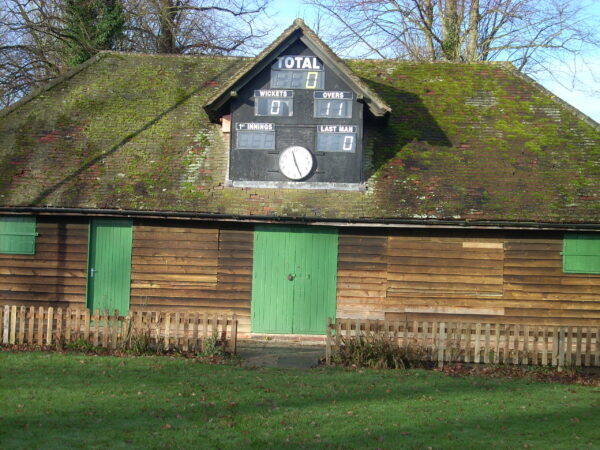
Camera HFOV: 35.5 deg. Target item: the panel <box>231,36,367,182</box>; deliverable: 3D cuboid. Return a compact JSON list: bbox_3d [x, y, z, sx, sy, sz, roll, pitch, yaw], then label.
[{"bbox_3d":[-0.049,-2.116,17.811,2.508,2.788,0.100,2,-2,2],"label":"panel"}]

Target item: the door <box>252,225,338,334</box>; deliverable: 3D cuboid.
[{"bbox_3d":[-0.083,1.044,17.439,1.582,2.004,0.080,2,-2,2],"label":"door"}]

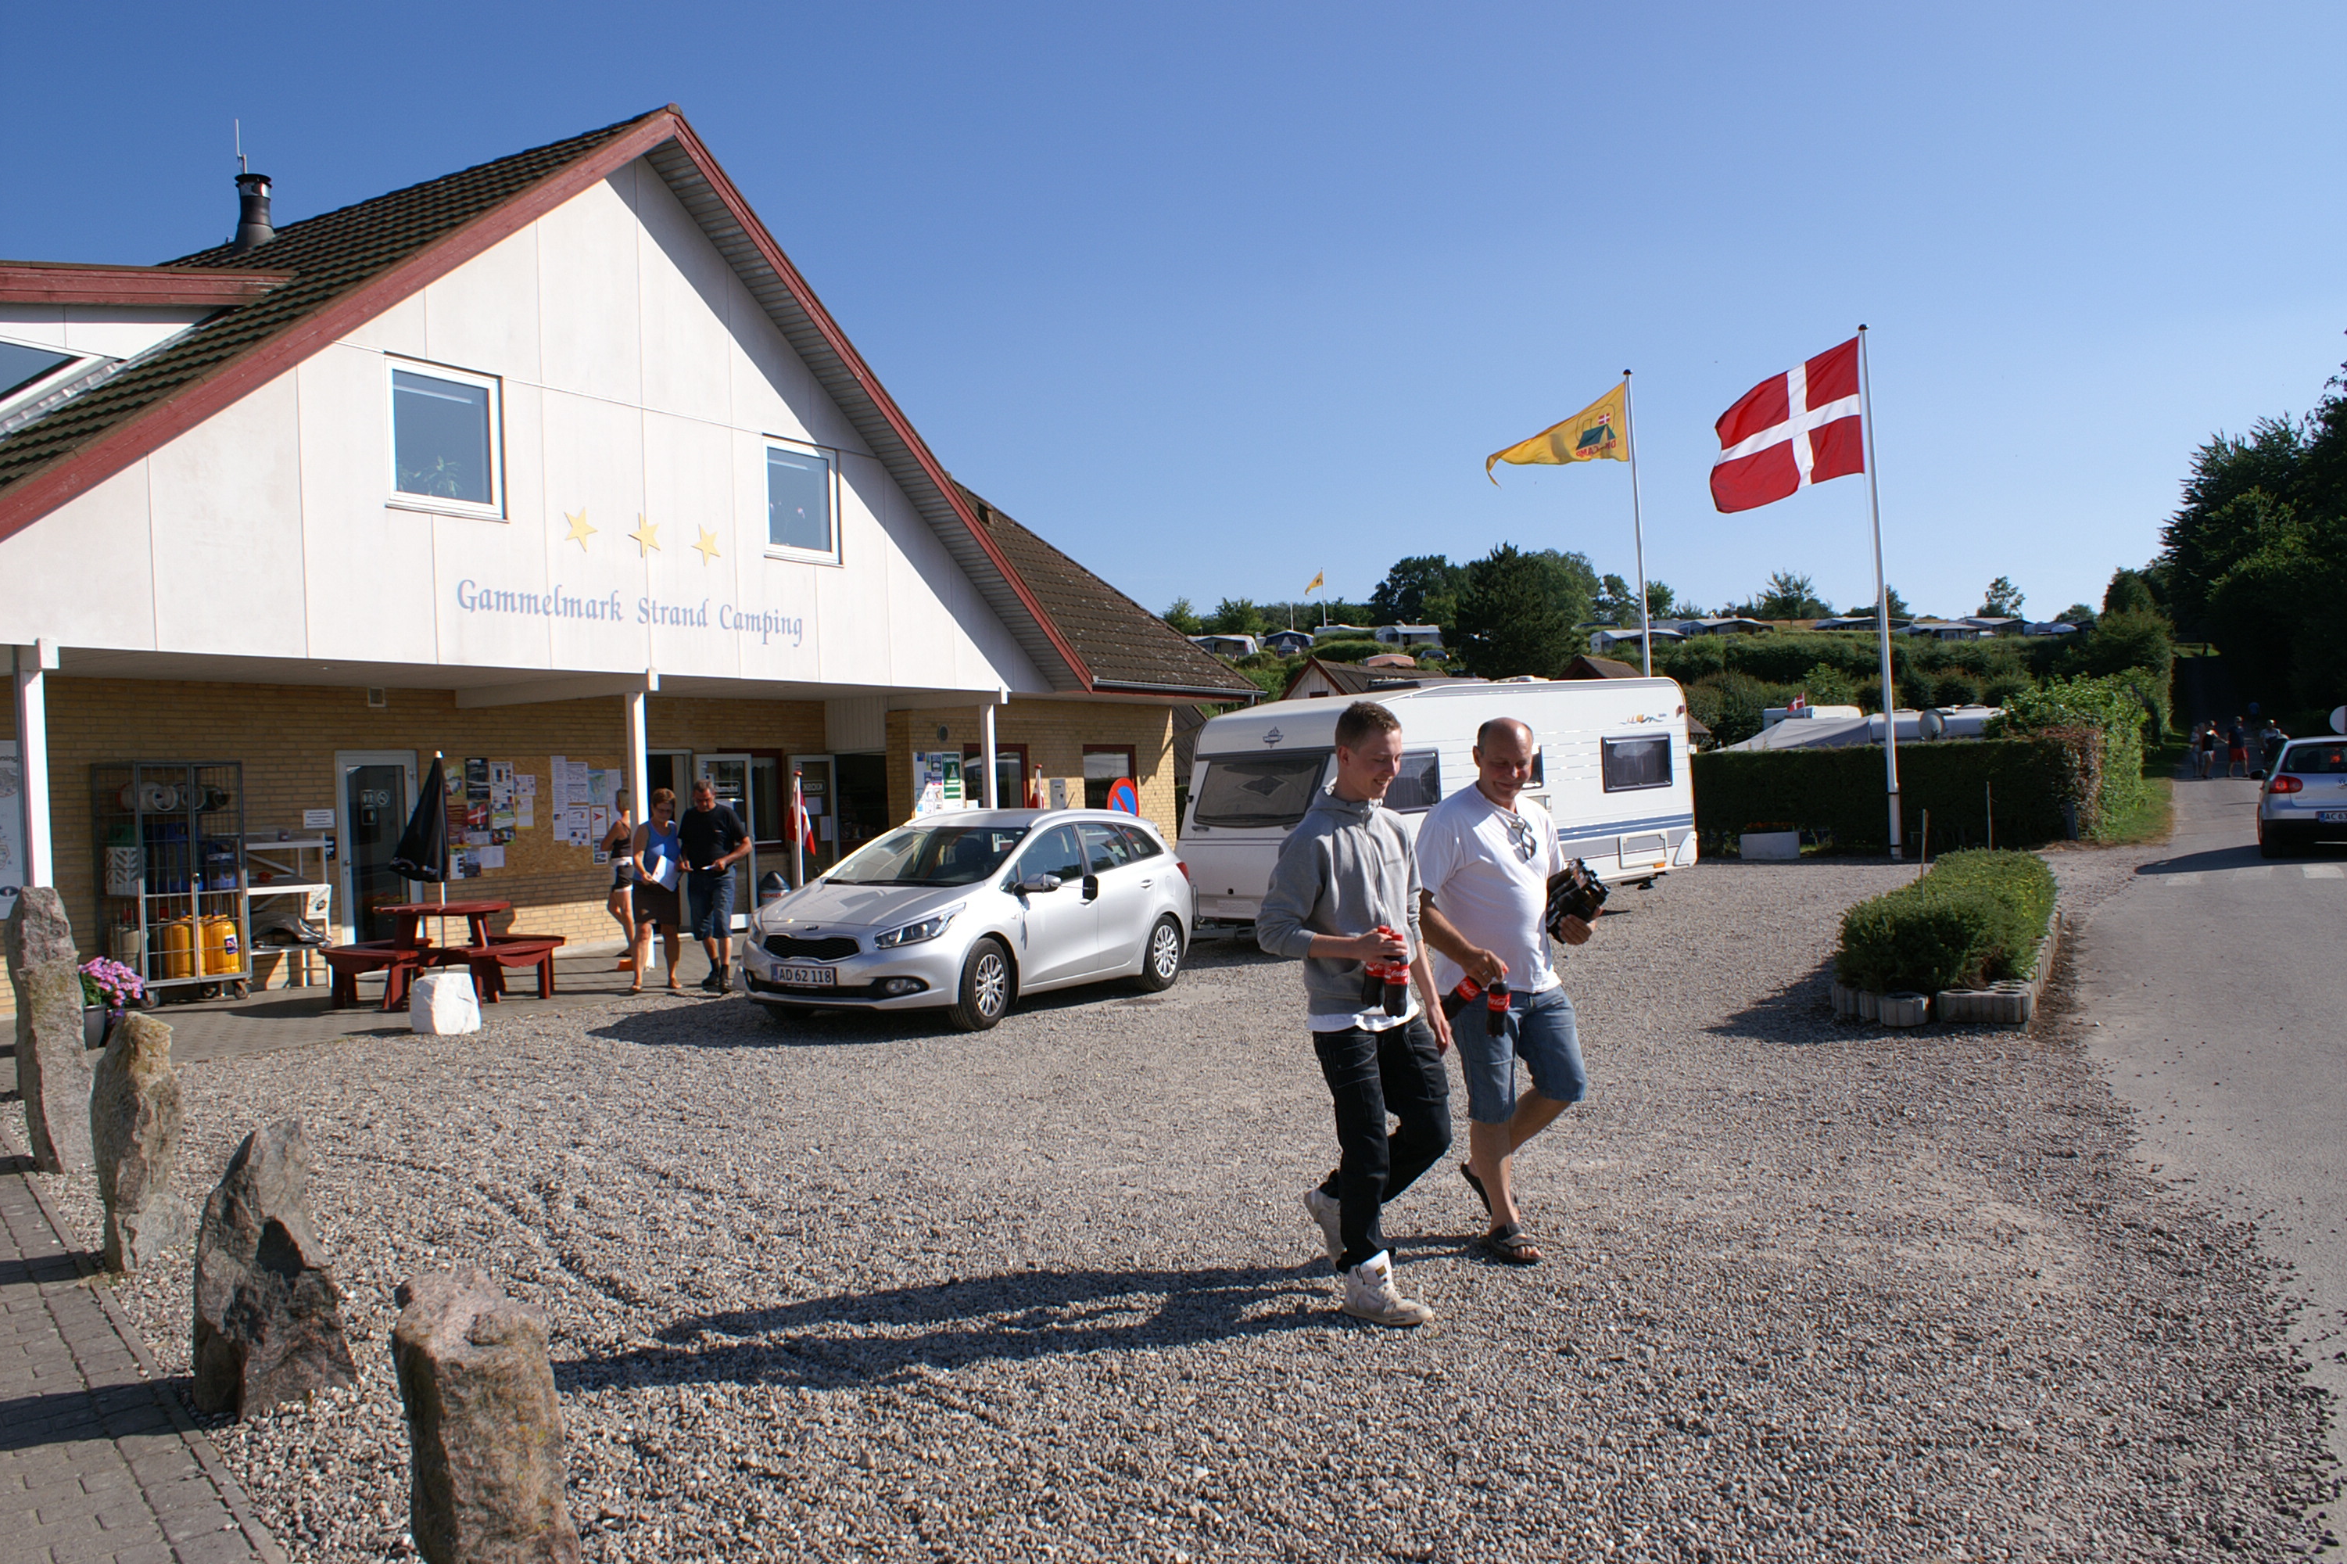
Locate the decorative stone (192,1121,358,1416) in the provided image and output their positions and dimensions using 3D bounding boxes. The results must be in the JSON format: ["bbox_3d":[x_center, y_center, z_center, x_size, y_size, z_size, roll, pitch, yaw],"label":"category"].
[{"bbox_3d":[-2.457,1.285,4.806,0.290,0.740,0.360,-3,-1,35],"label":"decorative stone"}]

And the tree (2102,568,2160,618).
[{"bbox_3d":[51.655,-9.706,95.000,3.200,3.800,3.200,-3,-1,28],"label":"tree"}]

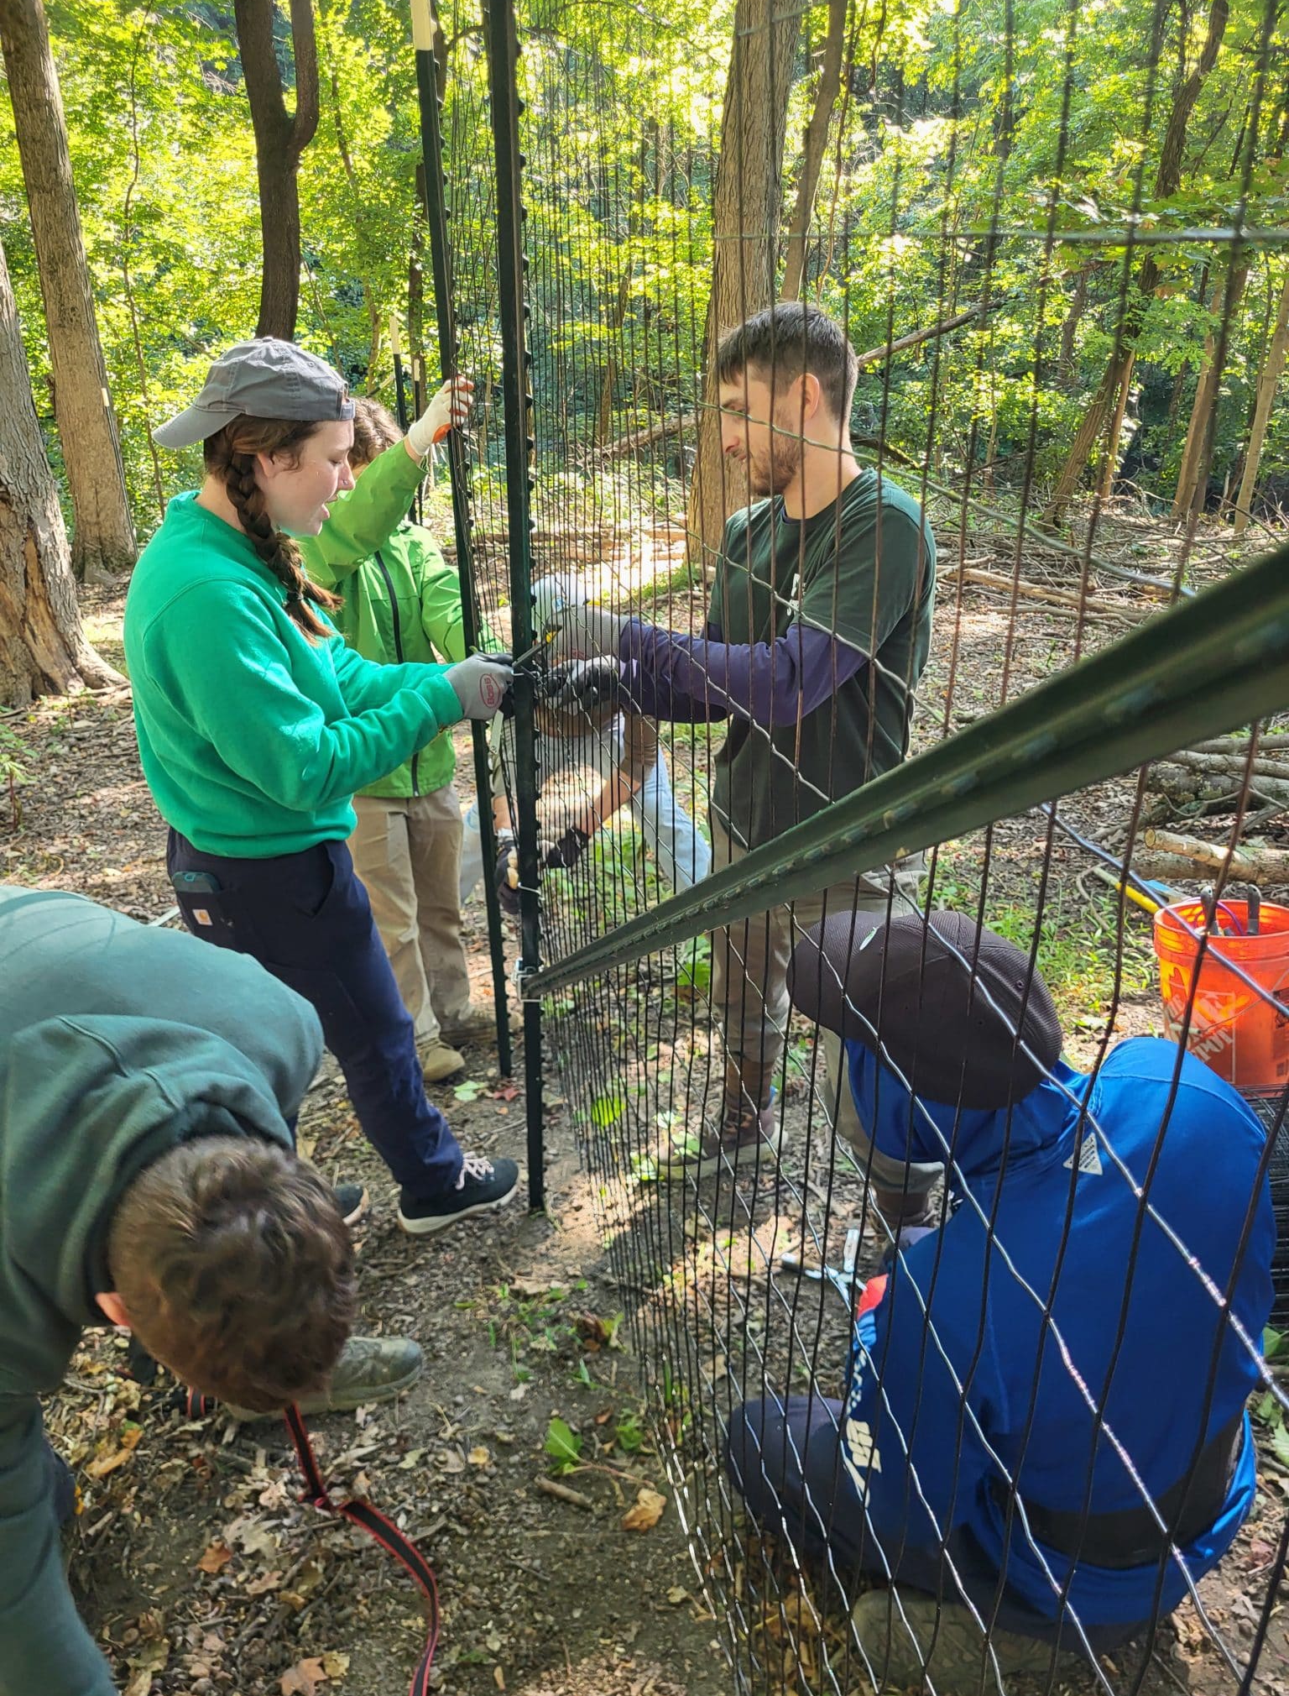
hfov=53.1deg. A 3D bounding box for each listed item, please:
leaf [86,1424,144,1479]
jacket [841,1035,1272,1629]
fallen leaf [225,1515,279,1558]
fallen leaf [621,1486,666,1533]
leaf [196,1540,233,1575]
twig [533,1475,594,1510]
[{"bbox_3d":[-0.823,0.940,2.006,0.042,0.020,0.097,13,29,25],"label":"leaf"},{"bbox_3d":[0.528,0.579,1.610,0.460,0.640,0.510,4,24,36],"label":"jacket"},{"bbox_3d":[-0.573,1.003,1.884,0.080,0.018,0.068,5,26,9],"label":"fallen leaf"},{"bbox_3d":[-0.001,0.987,1.921,0.048,0.025,0.079,21,33,36],"label":"fallen leaf"},{"bbox_3d":[-0.616,1.018,1.853,0.046,0.018,0.046,-15,30,-29],"label":"leaf"},{"bbox_3d":[-0.123,0.972,1.948,0.098,0.020,0.020,12,28,23],"label":"twig"}]

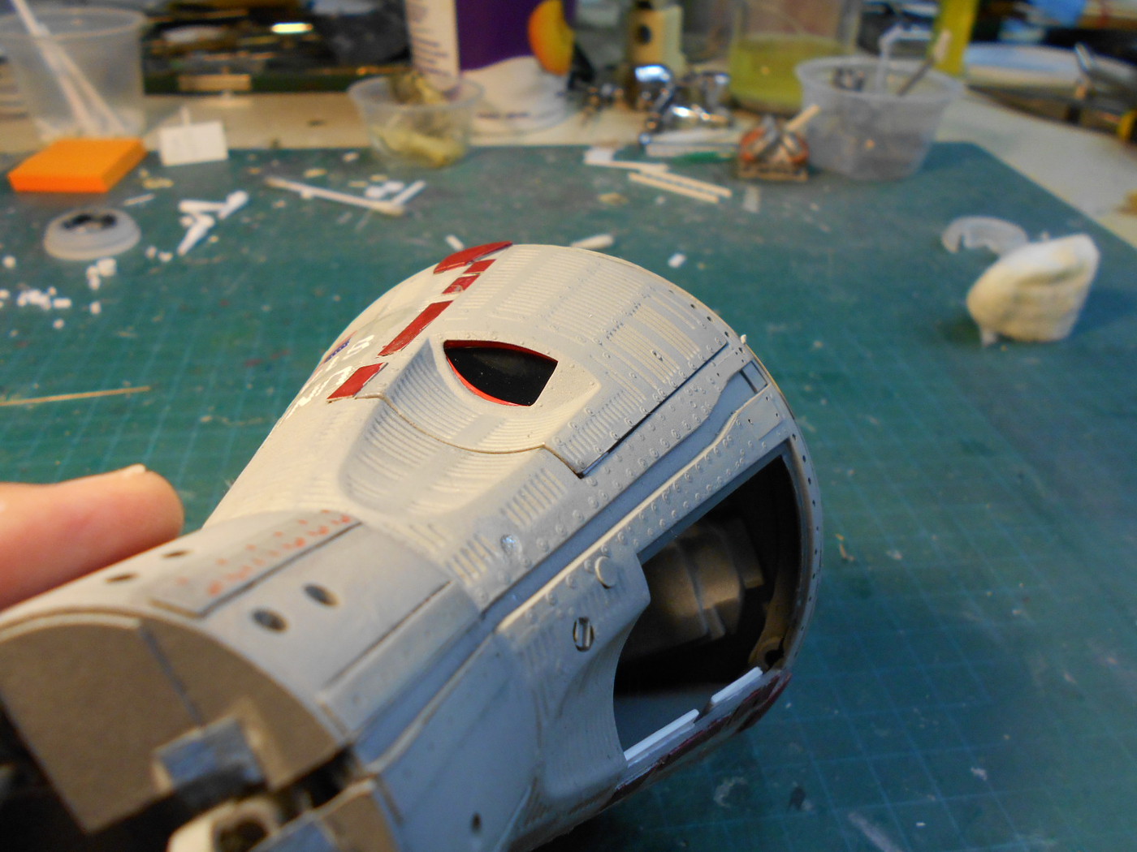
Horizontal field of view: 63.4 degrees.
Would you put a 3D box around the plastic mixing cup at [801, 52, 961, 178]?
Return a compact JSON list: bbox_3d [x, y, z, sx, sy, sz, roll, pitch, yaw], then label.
[{"bbox_3d":[0.148,-0.152,0.454,0.076,0.041,0.076,1,35,-1],"label":"plastic mixing cup"}]

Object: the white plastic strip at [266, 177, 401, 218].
[{"bbox_3d":[-0.102,-0.100,0.399,0.071,0.004,0.005,15,37,17],"label":"white plastic strip"}]

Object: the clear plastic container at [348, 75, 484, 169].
[{"bbox_3d":[-0.073,-0.147,0.446,0.063,0.029,0.063,1,35,-1],"label":"clear plastic container"}]

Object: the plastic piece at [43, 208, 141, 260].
[{"bbox_3d":[-0.185,-0.075,0.355,0.035,0.009,0.035,1,35,-1],"label":"plastic piece"}]

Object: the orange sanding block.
[{"bbox_3d":[-0.221,-0.119,0.418,0.039,0.007,0.051,0,35,-3],"label":"orange sanding block"}]

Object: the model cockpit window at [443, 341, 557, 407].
[{"bbox_3d":[-0.009,-0.007,0.116,0.015,0.002,0.010,10,49,7],"label":"model cockpit window"}]

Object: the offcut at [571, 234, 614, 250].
[{"bbox_3d":[0.009,-0.072,0.366,0.023,0.004,0.004,-23,42,-31],"label":"offcut"}]

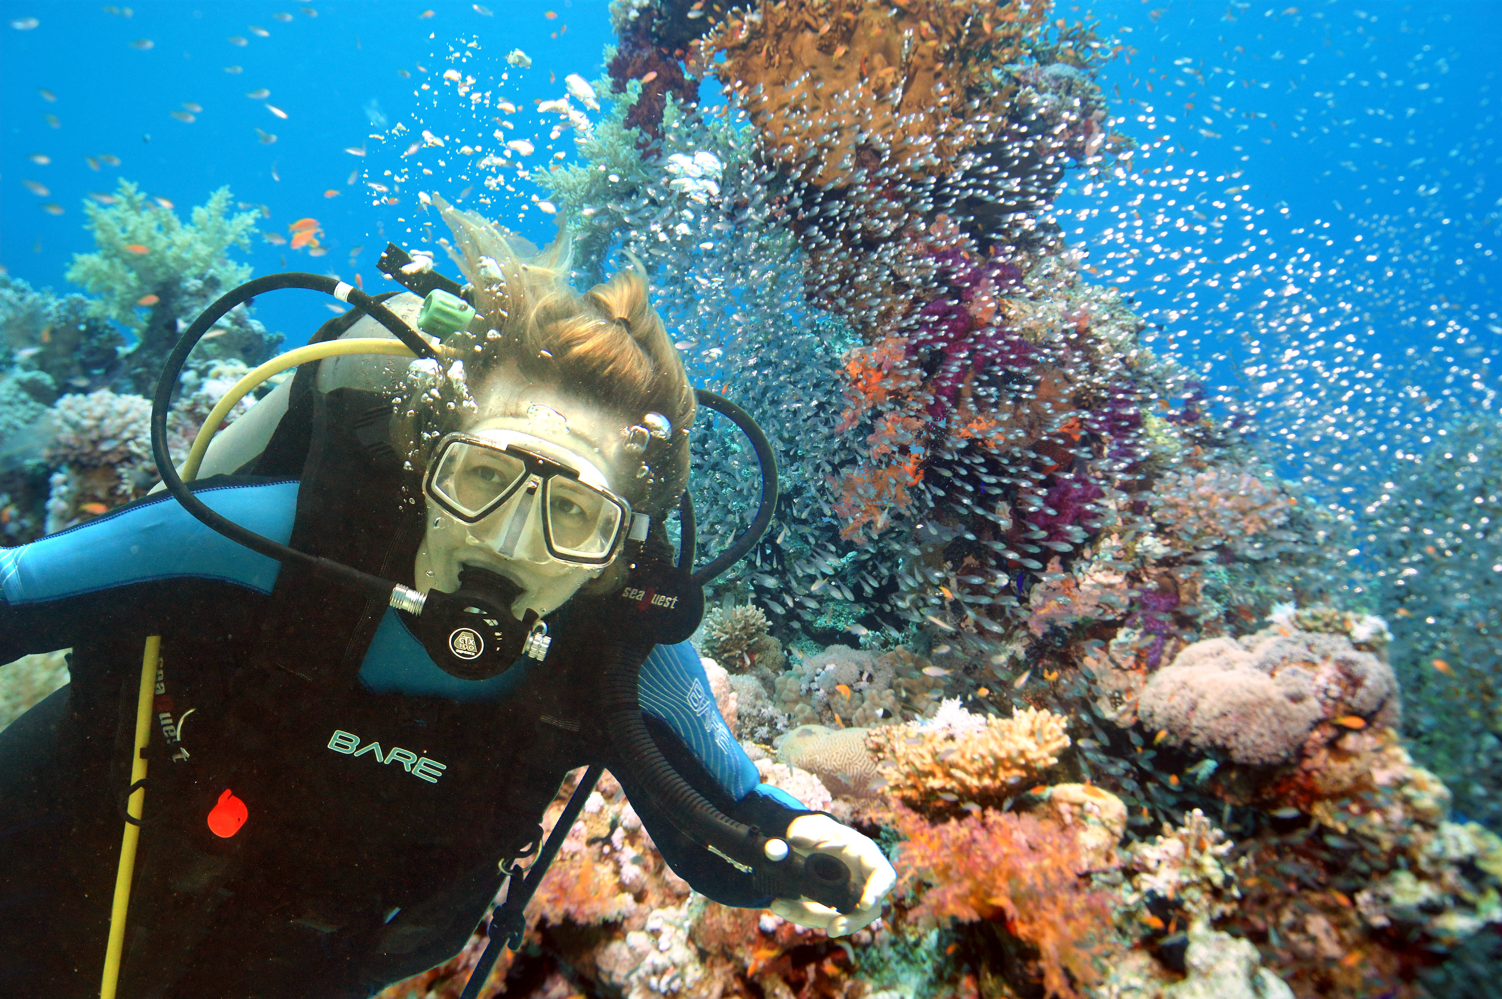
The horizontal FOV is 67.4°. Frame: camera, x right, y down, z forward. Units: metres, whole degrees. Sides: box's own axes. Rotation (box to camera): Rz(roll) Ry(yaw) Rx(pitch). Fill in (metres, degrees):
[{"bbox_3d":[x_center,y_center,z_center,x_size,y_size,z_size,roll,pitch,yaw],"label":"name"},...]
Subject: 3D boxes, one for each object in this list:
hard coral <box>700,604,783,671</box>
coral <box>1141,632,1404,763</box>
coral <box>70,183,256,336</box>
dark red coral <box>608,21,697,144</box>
[{"bbox_3d":[-0.019,0.235,1.900,0.135,0.115,0.125,0,3,0],"label":"hard coral"},{"bbox_3d":[0.857,0.329,1.850,0.390,0.200,0.300,1,3,25],"label":"coral"},{"bbox_3d":[-1.281,-0.522,2.450,0.400,0.320,0.340,-1,3,-27],"label":"coral"},{"bbox_3d":[-0.213,-0.905,2.450,0.190,0.240,0.160,0,3,0],"label":"dark red coral"}]

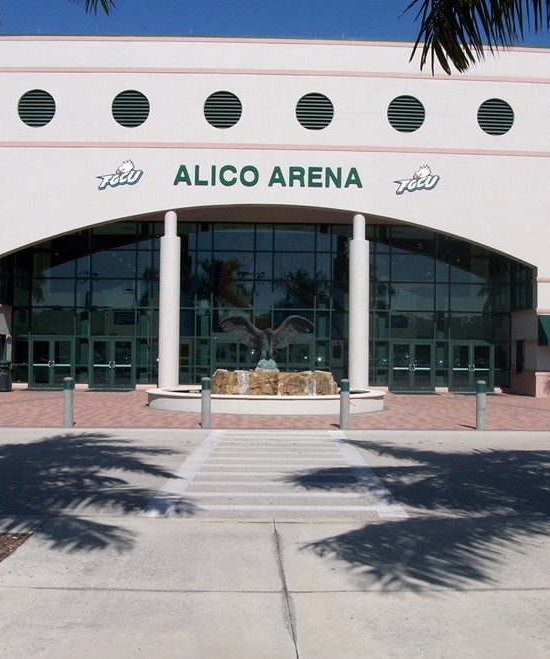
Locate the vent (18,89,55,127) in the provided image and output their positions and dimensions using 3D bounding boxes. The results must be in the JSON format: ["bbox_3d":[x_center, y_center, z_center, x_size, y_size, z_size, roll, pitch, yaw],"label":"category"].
[{"bbox_3d":[-9.471,-8.789,34.227,1.500,1.500,0.200,1,-1,-2],"label":"vent"}]

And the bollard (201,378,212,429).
[{"bbox_3d":[-1.556,1.659,19.600,0.215,1.180,0.215,1,-1,-2],"label":"bollard"}]

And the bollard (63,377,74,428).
[{"bbox_3d":[-4.542,1.599,18.955,0.205,1.080,0.205,1,-1,0],"label":"bollard"}]

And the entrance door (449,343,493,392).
[{"bbox_3d":[8.656,1.648,37.941,2.000,2.240,0.150,1,-2,-2],"label":"entrance door"}]

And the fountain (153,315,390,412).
[{"bbox_3d":[-0.273,0.975,26.933,7.400,2.830,7.400,1,-1,0],"label":"fountain"}]

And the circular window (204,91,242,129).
[{"bbox_3d":[-2.074,-8.778,34.466,1.510,1.510,0.200,1,-1,-2],"label":"circular window"}]

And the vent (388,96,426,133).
[{"bbox_3d":[5.302,-8.683,34.725,1.510,1.510,0.150,1,-2,-2],"label":"vent"}]

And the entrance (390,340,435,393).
[{"bbox_3d":[6.000,1.606,37.585,1.930,2.250,0.150,1,-1,0],"label":"entrance"}]

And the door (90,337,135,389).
[{"bbox_3d":[-7.050,1.507,37.422,1.980,2.230,0.150,1,-2,-2],"label":"door"}]

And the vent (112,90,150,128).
[{"bbox_3d":[-5.718,-8.754,34.323,1.520,1.520,0.200,1,-1,0],"label":"vent"}]

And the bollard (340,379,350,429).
[{"bbox_3d":[1.535,1.625,18.916,0.210,1.080,0.210,1,-2,-2],"label":"bollard"}]

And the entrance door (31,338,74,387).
[{"bbox_3d":[-9.643,1.436,37.300,1.980,2.260,0.250,1,-1,-2],"label":"entrance door"}]

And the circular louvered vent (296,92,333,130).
[{"bbox_3d":[1.605,-8.737,34.604,1.510,1.510,0.150,1,-2,-2],"label":"circular louvered vent"}]

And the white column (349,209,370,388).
[{"bbox_3d":[3.264,-1.007,33.400,0.782,7.050,0.782,1,-1,-2],"label":"white column"}]

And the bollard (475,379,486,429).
[{"bbox_3d":[4.572,1.702,19.173,0.205,1.080,0.205,1,-1,0],"label":"bollard"}]

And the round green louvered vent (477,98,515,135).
[{"bbox_3d":[8.912,-8.557,34.815,1.526,1.526,0.200,1,-1,-2],"label":"round green louvered vent"}]

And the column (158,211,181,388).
[{"bbox_3d":[-4.223,-1.115,34.592,0.800,7.300,0.800,1,-2,-2],"label":"column"}]

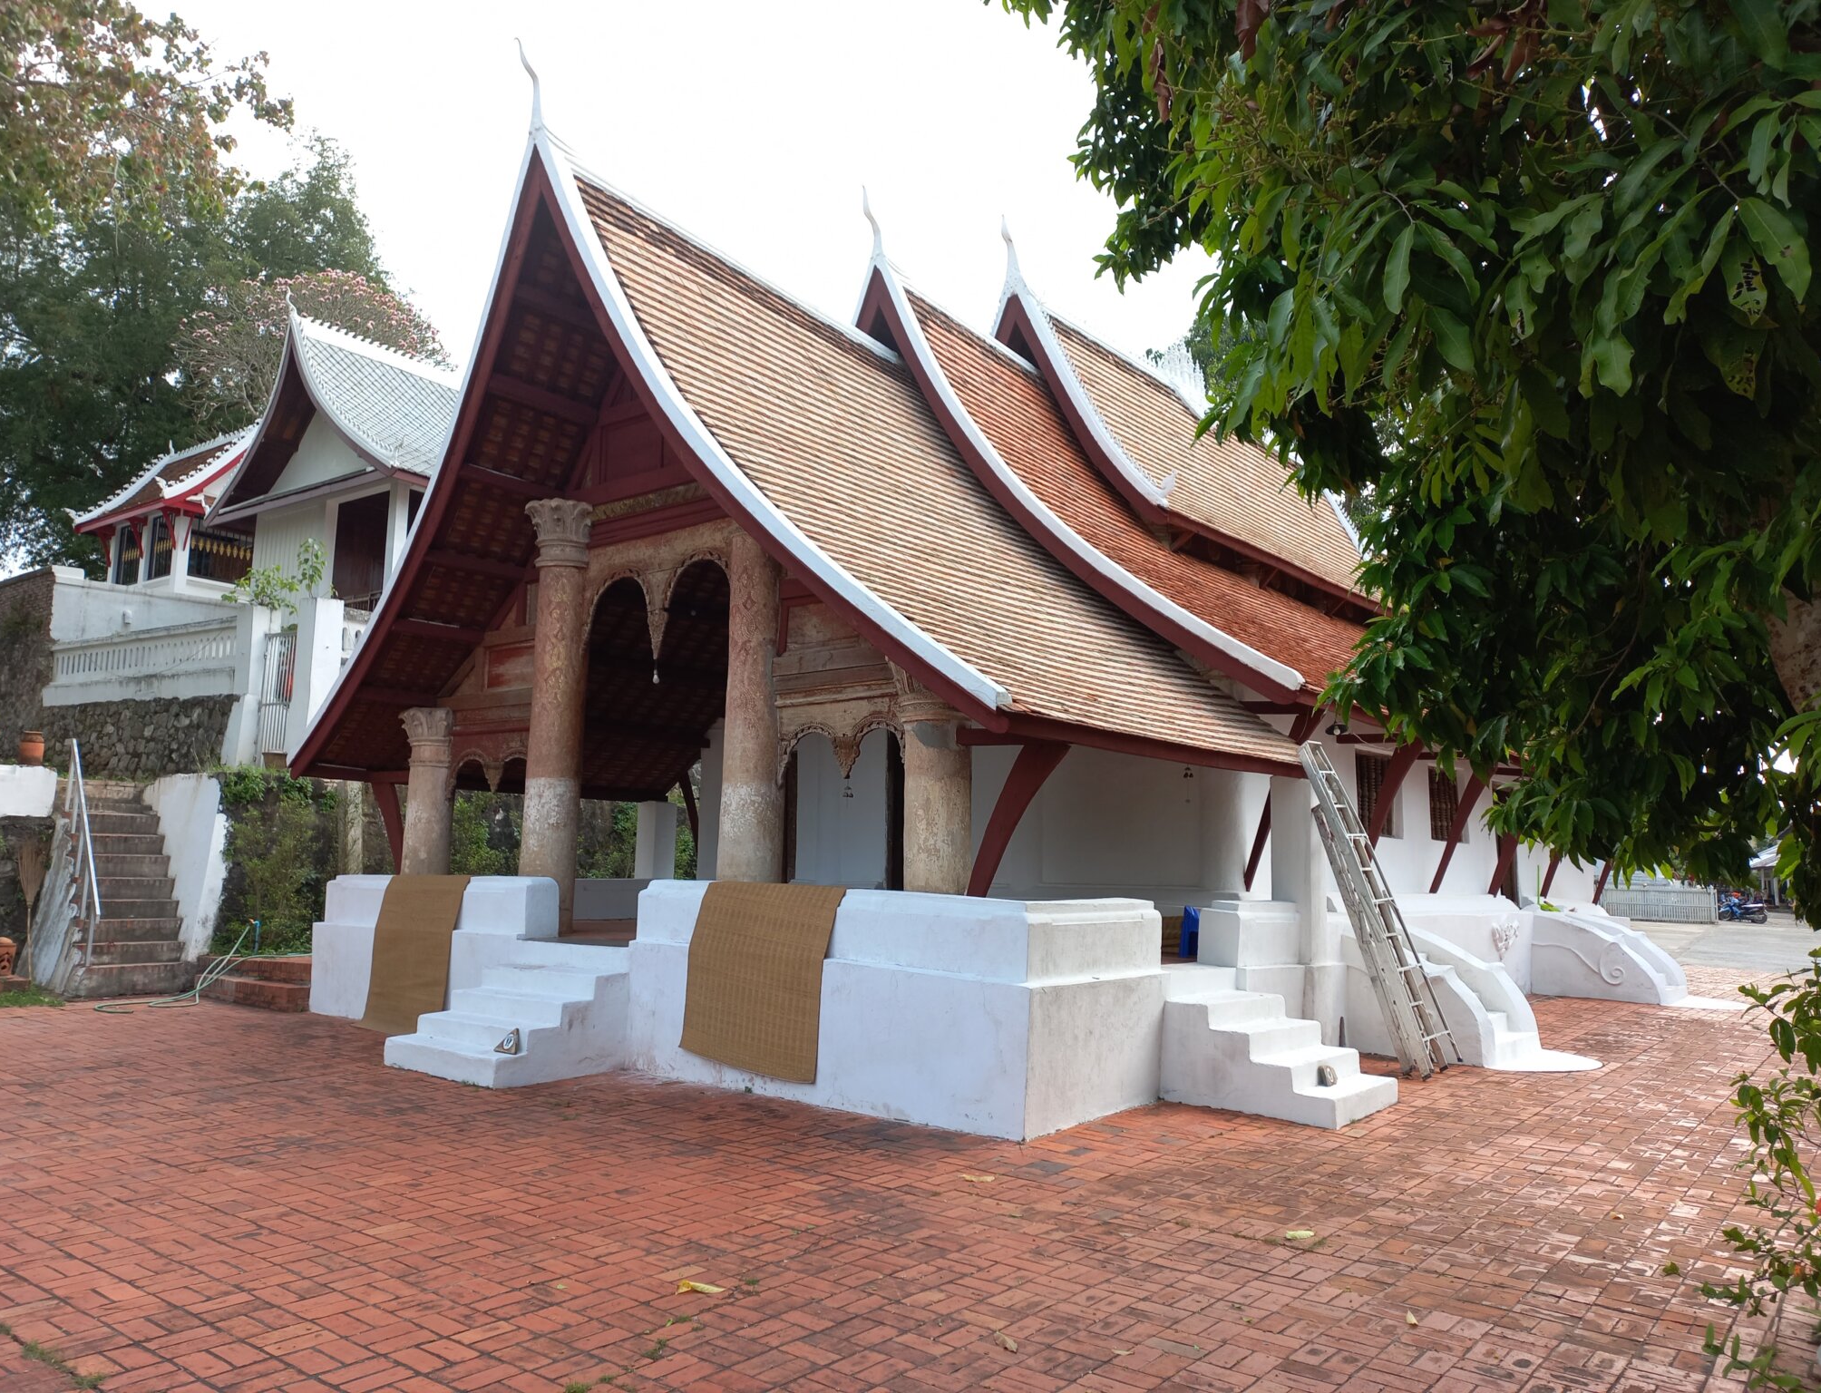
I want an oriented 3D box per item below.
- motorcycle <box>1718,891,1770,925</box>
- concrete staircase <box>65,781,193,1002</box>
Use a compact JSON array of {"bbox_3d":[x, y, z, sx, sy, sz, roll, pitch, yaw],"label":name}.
[{"bbox_3d":[32.289,8.230,52.000,1.900,1.100,0.700,-6,-10,45],"label":"motorcycle"},{"bbox_3d":[-8.540,2.040,14.542,1.109,2.110,2.061,7,-9,-40],"label":"concrete staircase"}]

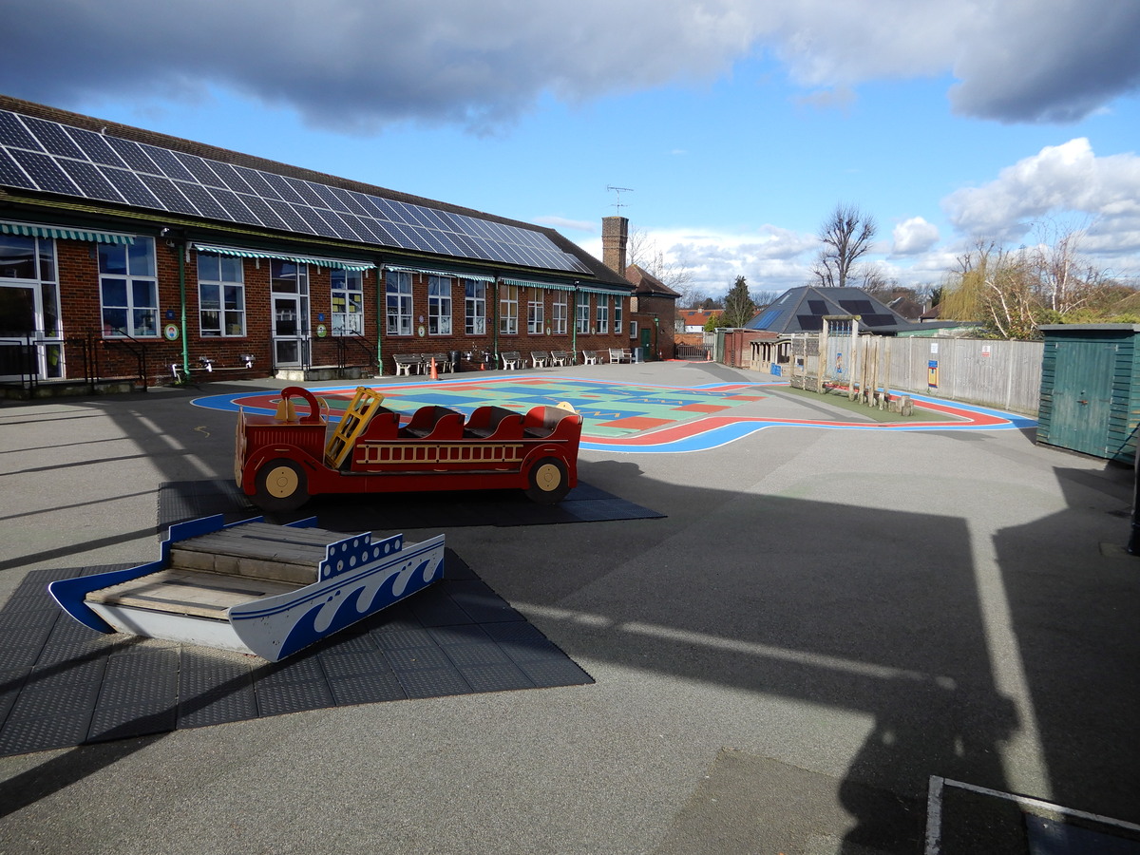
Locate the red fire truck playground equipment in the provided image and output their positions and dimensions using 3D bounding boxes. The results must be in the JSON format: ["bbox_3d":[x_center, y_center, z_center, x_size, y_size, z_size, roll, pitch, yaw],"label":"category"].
[{"bbox_3d":[-1.545,0.159,7.798,3.262,1.086,1.005,1,6,-25],"label":"red fire truck playground equipment"}]

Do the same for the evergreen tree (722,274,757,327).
[{"bbox_3d":[13.148,-8.645,61.404,2.700,6.154,2.700,0,7,0],"label":"evergreen tree"}]

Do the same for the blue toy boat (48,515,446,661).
[{"bbox_3d":[-1.689,0.828,4.666,1.060,0.504,2.105,4,4,18],"label":"blue toy boat"}]

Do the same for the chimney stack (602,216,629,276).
[{"bbox_3d":[2.760,-10.761,47.541,1.100,3.755,1.400,4,8,27],"label":"chimney stack"}]

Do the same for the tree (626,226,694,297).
[{"bbox_3d":[7.829,-11.977,69.054,6.000,10.897,6.000,0,7,0],"label":"tree"}]

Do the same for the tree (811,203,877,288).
[{"bbox_3d":[22.498,-12.035,65.017,5.200,12.400,5.200,0,7,0],"label":"tree"}]

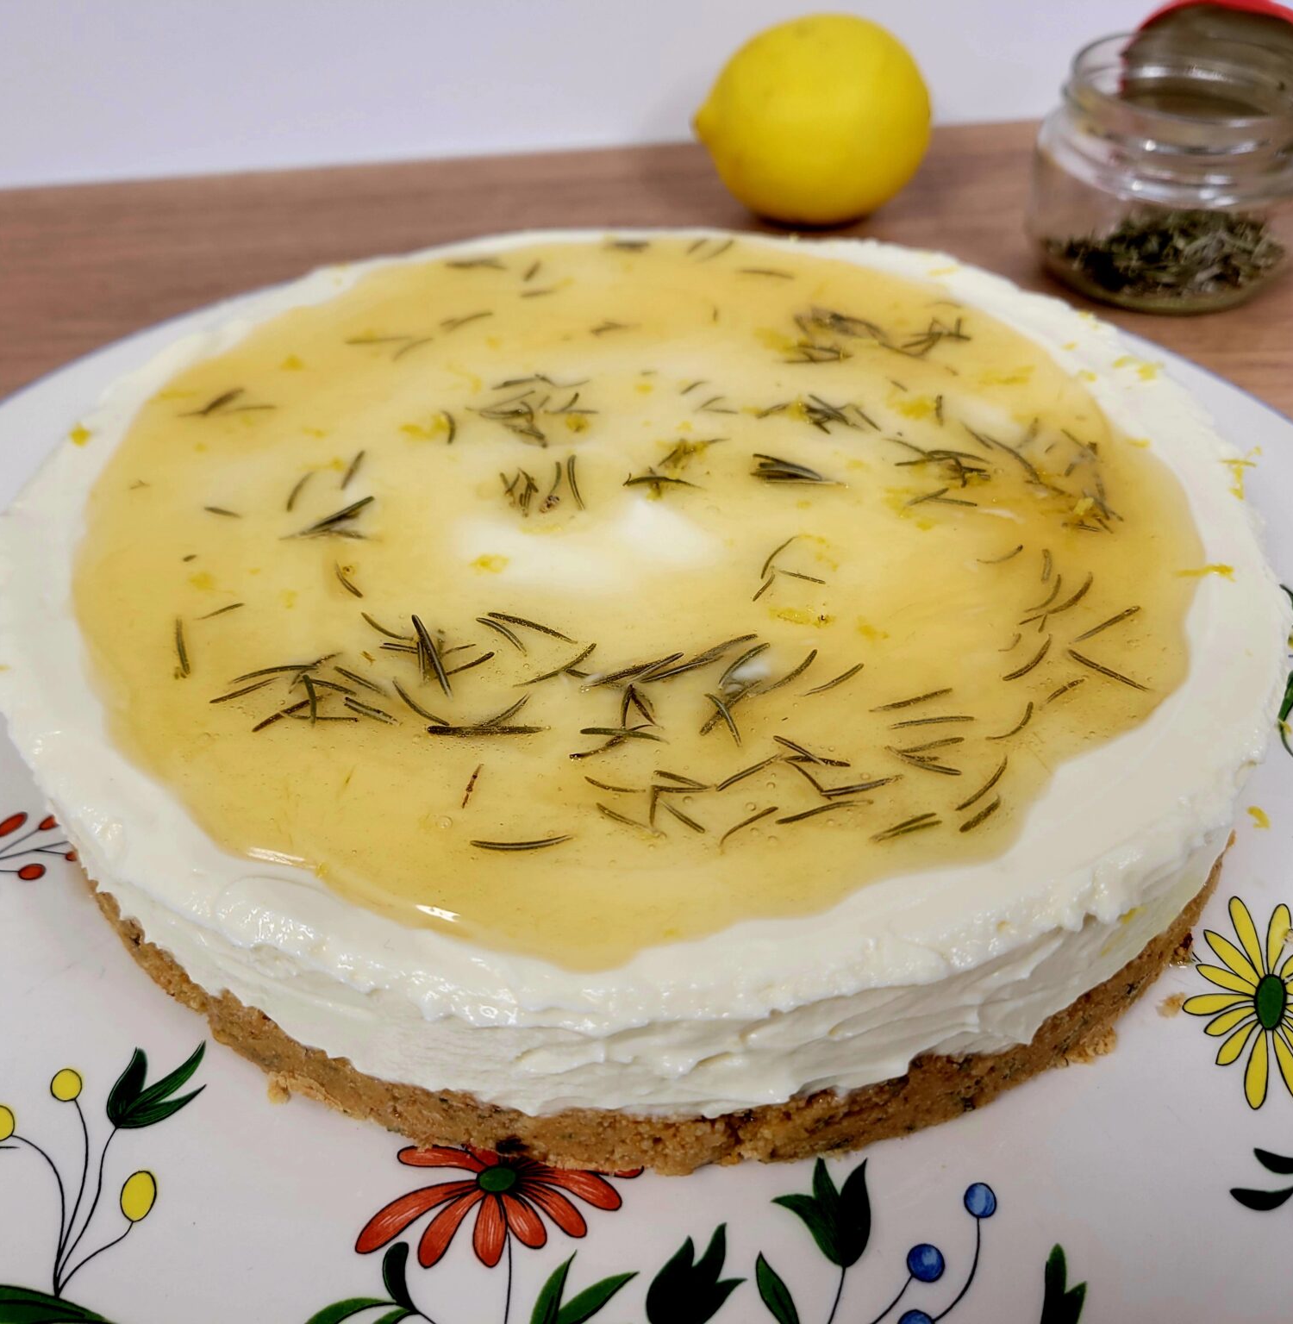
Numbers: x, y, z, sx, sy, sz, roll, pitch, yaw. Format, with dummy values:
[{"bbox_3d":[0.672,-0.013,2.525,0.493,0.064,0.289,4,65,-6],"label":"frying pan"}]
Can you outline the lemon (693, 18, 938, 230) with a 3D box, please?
[{"bbox_3d":[0.049,-0.159,0.390,0.068,0.057,0.057,-1,42,0],"label":"lemon"}]

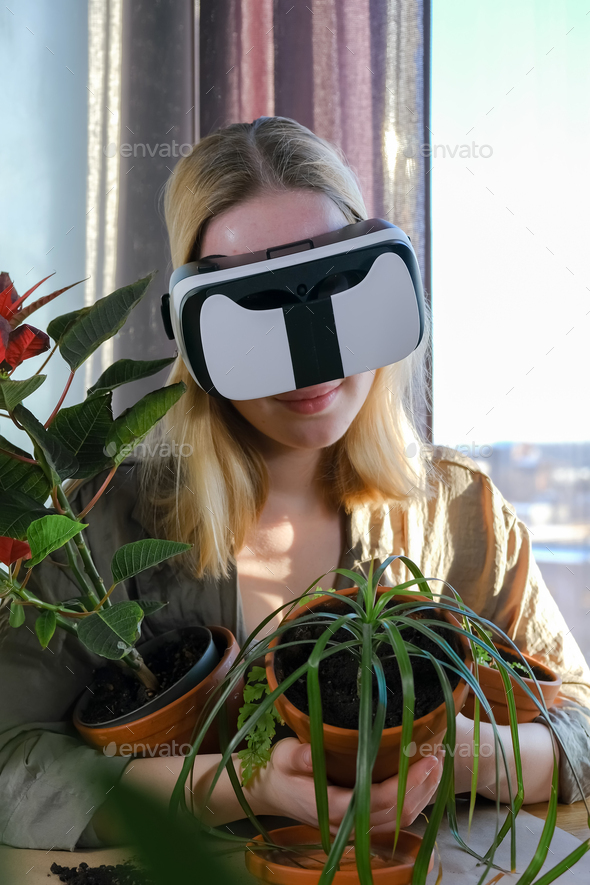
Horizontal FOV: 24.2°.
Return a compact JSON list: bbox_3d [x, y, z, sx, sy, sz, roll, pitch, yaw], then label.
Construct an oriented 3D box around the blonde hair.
[{"bbox_3d":[-0.006,-0.079,1.150,0.245,0.375,0.235,-8,9,-8],"label":"blonde hair"}]

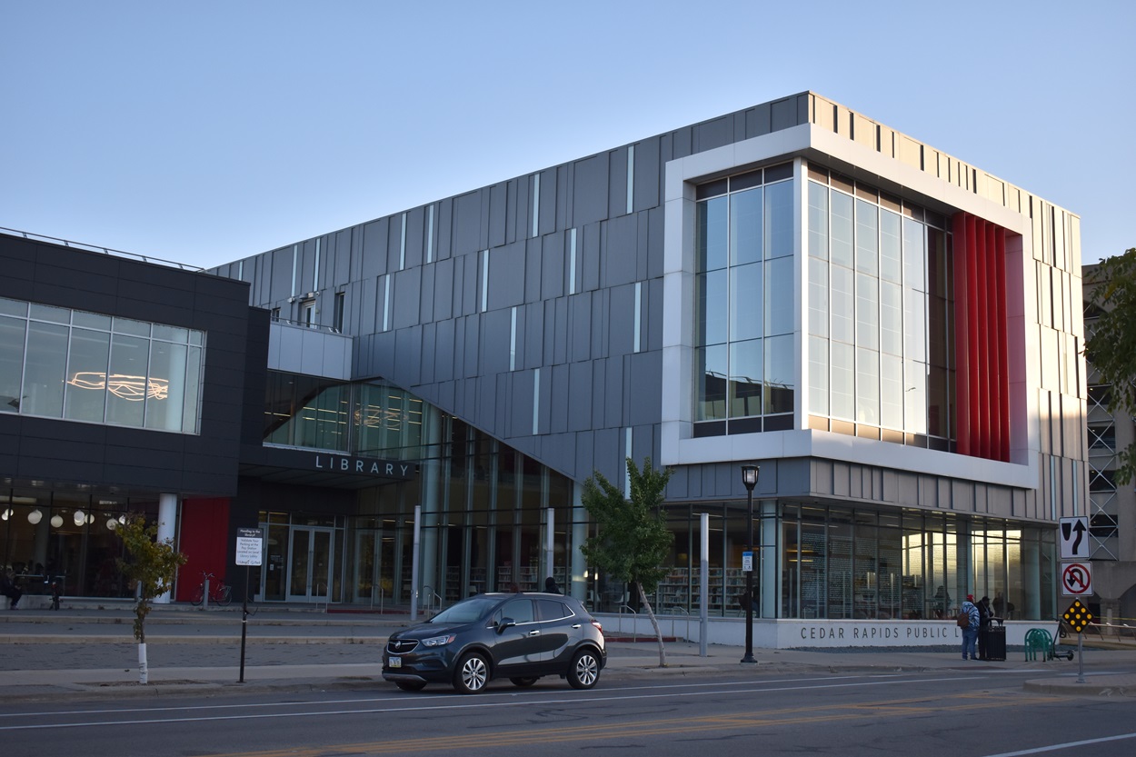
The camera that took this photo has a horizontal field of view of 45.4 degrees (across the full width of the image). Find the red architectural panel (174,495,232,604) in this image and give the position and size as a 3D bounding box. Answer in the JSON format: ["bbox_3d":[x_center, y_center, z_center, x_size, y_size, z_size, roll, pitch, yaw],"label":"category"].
[{"bbox_3d":[-13.222,6.230,49.300,0.200,3.740,3.500,10,-12,-44],"label":"red architectural panel"}]

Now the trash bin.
[{"bbox_3d":[11.660,7.089,36.937,0.530,1.140,0.530,1,-9,0],"label":"trash bin"}]

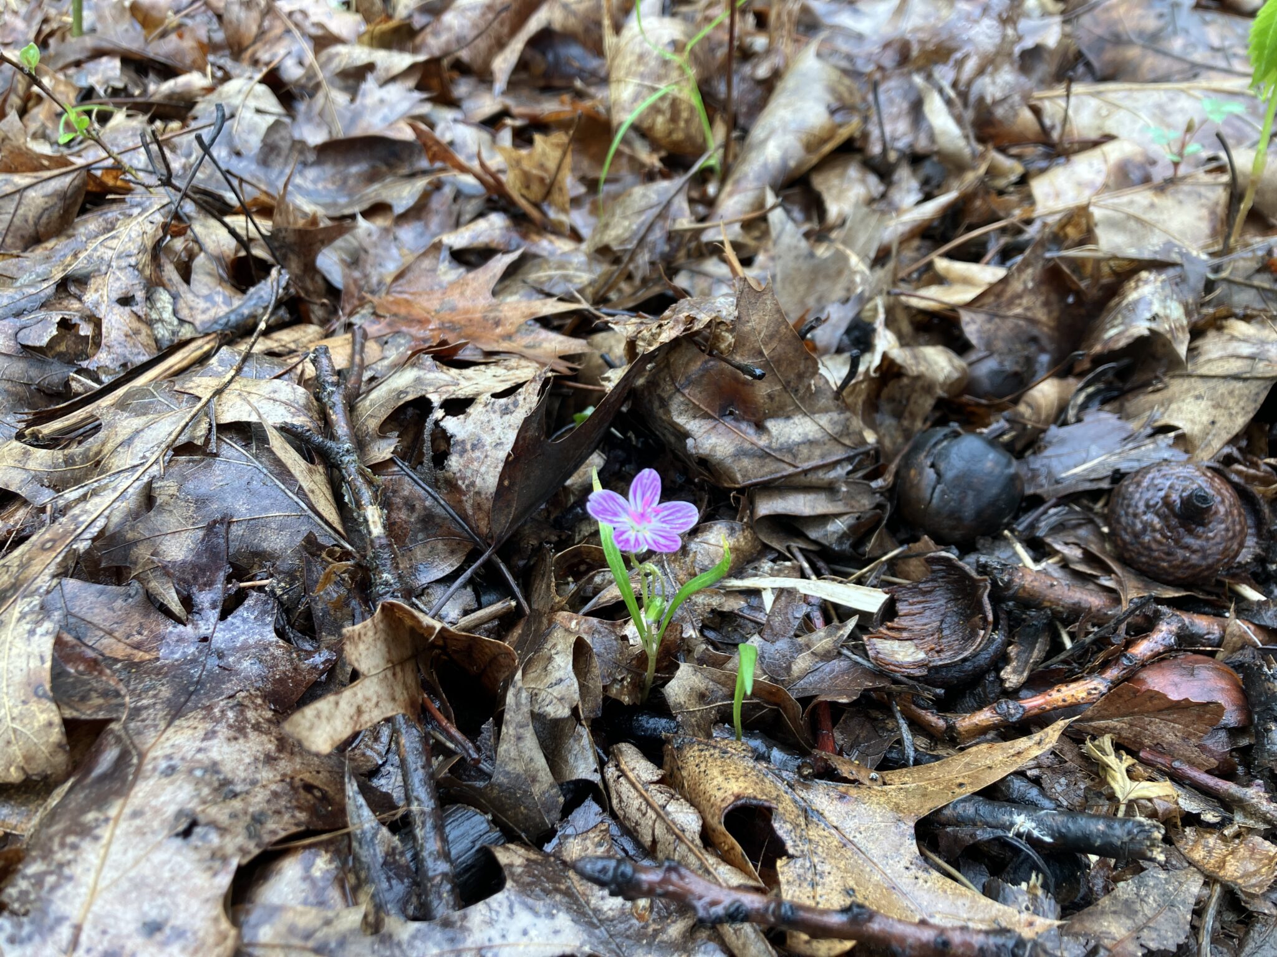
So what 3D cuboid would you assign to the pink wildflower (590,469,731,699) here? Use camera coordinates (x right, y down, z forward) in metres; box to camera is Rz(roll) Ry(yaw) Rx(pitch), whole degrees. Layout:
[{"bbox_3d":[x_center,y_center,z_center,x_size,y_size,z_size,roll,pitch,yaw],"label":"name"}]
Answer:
[{"bbox_3d":[0.003,0.017,0.163,0.021,0.044,0.018,0,36,0],"label":"pink wildflower"}]

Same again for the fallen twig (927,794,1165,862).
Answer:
[{"bbox_3d":[0.060,0.052,0.154,0.034,0.007,0.007,3,36,9],"label":"fallen twig"}]

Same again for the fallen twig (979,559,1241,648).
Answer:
[{"bbox_3d":[0.085,0.023,0.186,0.047,0.007,0.007,11,37,9],"label":"fallen twig"}]

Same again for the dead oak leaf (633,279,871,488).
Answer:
[{"bbox_3d":[0.024,-0.019,0.218,0.048,0.030,0.037,0,36,0],"label":"dead oak leaf"}]

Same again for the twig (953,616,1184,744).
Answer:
[{"bbox_3d":[0.071,0.033,0.171,0.045,0.007,0.008,-19,39,-12],"label":"twig"}]

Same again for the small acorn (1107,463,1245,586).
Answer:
[{"bbox_3d":[0.102,0.009,0.196,0.024,0.023,0.024,17,79,22],"label":"small acorn"}]

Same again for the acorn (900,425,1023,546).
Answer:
[{"bbox_3d":[0.064,0.001,0.206,0.024,0.023,0.024,0,36,0],"label":"acorn"}]

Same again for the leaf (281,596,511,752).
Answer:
[{"bbox_3d":[-0.038,0.032,0.164,0.035,0.018,0.022,0,36,0],"label":"leaf"}]

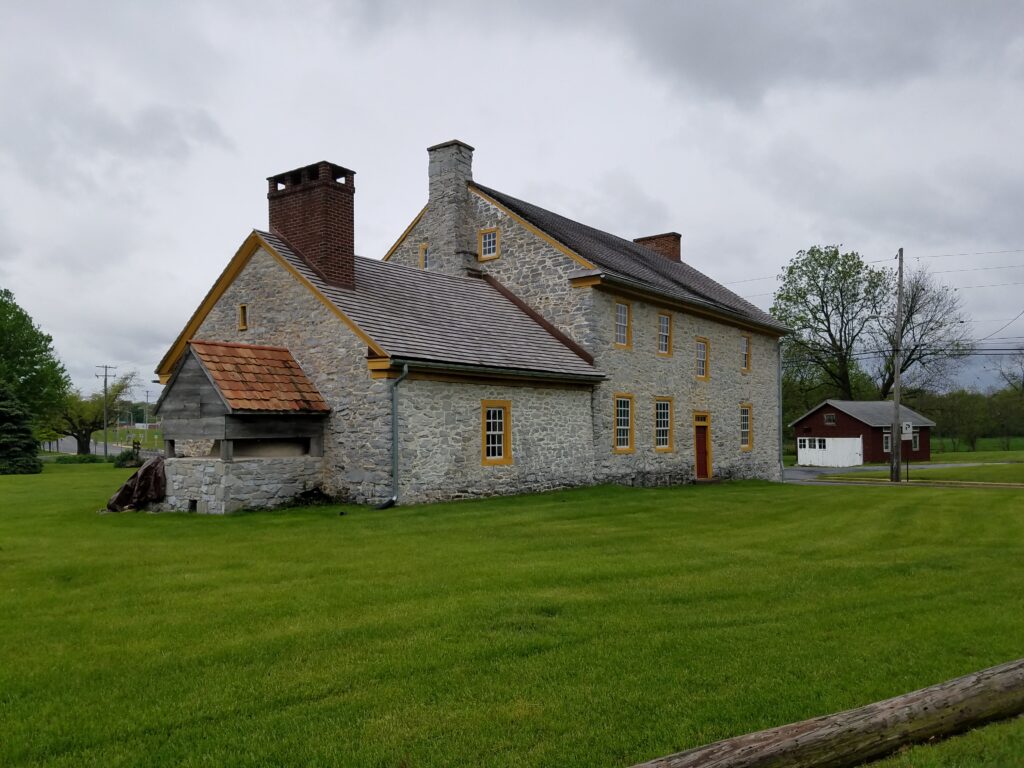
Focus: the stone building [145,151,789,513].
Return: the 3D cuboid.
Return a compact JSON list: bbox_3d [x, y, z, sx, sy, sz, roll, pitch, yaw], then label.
[{"bbox_3d":[-0.058,-1.934,26.874,10.950,11.050,25.400,-3,-5,38],"label":"stone building"}]

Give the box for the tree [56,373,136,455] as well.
[{"bbox_3d":[-48.622,3.452,90.000,9.000,9.600,8.600,2,-4,-28],"label":"tree"}]

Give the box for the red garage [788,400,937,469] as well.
[{"bbox_3d":[27.041,3.778,60.083,8.200,4.750,7.500,2,-5,-32],"label":"red garage"}]

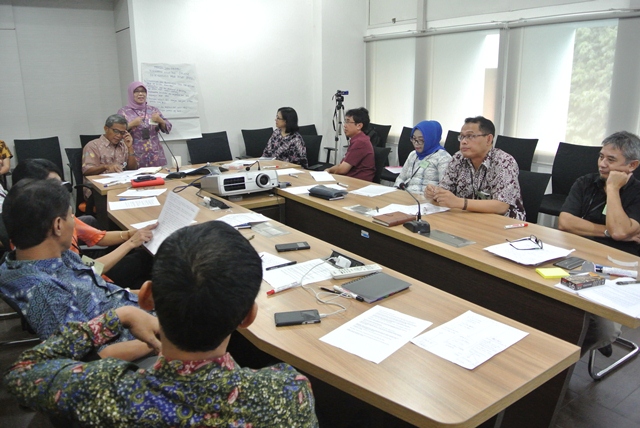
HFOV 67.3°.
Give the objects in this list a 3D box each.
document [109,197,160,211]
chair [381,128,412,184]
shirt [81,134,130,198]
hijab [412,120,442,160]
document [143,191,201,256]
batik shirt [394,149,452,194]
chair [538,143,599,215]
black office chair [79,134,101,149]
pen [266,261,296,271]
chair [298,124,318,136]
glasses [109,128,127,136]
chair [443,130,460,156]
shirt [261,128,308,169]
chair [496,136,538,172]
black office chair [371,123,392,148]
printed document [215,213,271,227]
[{"bbox_3d":[-1.226,-0.067,3.180,0.300,0.004,0.220,-9,16,-28],"label":"document"},{"bbox_3d":[1.008,-0.567,5.997,0.580,0.950,0.510,-10,18,-33],"label":"chair"},{"bbox_3d":[-1.964,-0.437,4.434,0.470,0.600,0.320,-12,18,-36],"label":"shirt"},{"bbox_3d":[0.826,-0.550,3.642,0.250,0.310,0.220,-10,17,-31],"label":"hijab"},{"bbox_3d":[-0.705,0.064,2.260,0.210,0.290,0.020,29,1,28],"label":"document"},{"bbox_3d":[0.762,-0.227,3.604,0.350,0.560,0.450,-10,18,-33],"label":"batik shirt"},{"bbox_3d":[2.068,-0.115,4.215,0.620,0.930,0.580,-10,17,-32],"label":"chair"},{"bbox_3d":[-2.683,-0.440,5.759,0.580,0.930,0.620,-4,15,-12],"label":"black office chair"},{"bbox_3d":[-0.157,0.217,1.997,0.143,0.012,0.012,-10,18,-32],"label":"pen"},{"bbox_3d":[-0.104,-0.676,6.457,0.530,0.950,0.580,-11,18,-33],"label":"chair"},{"bbox_3d":[-1.793,-0.733,4.225,0.140,0.045,0.140,-13,37,-39],"label":"glasses"},{"bbox_3d":[1.457,-0.471,5.629,0.580,0.930,0.570,-9,17,-30],"label":"chair"},{"bbox_3d":[-0.365,-0.617,5.115,0.460,0.580,0.310,6,16,24],"label":"shirt"},{"bbox_3d":[1.785,-0.270,4.841,0.580,0.950,0.510,-10,18,-33],"label":"chair"},{"bbox_3d":[0.618,-0.751,6.761,0.620,0.930,0.580,-10,17,-32],"label":"black office chair"},{"bbox_3d":[-0.448,0.038,2.666,0.297,0.020,0.210,-12,19,-38],"label":"printed document"}]

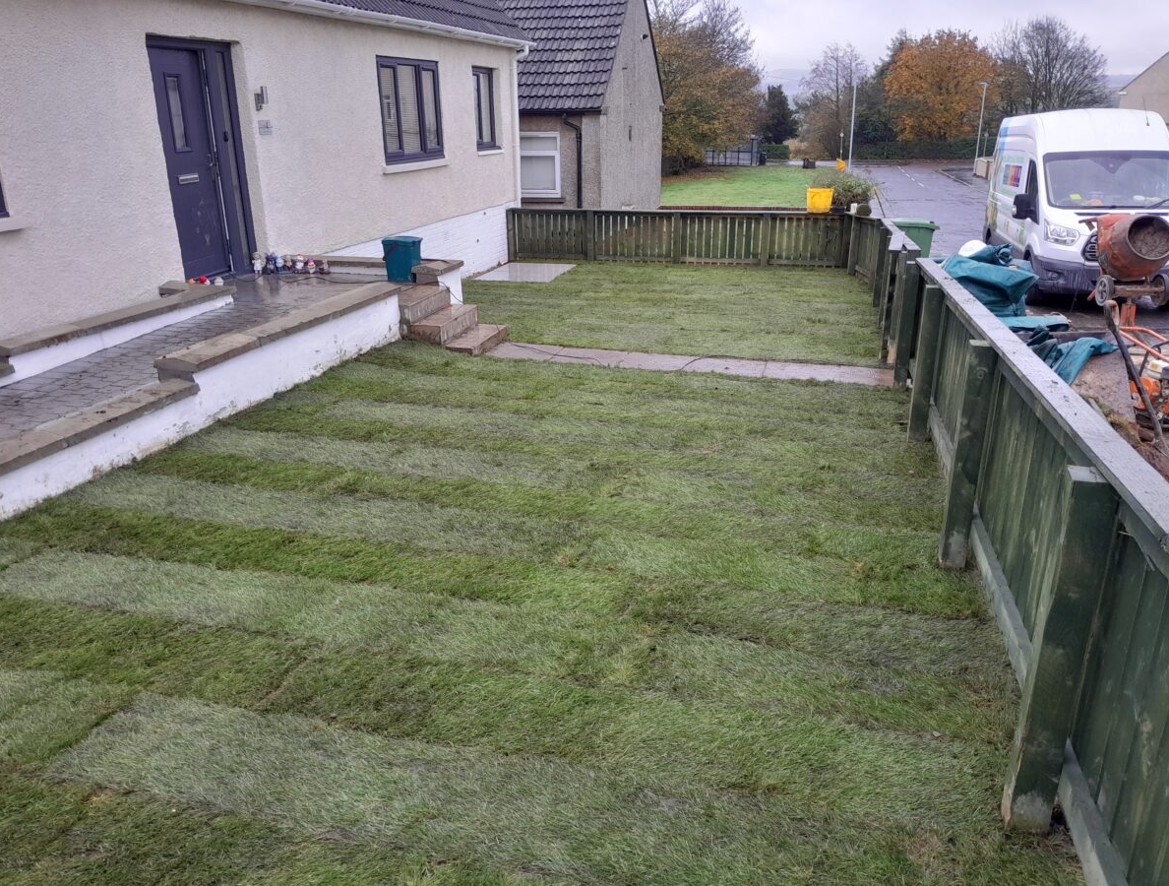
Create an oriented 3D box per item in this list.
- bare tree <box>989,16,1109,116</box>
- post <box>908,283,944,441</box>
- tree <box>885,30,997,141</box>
[{"bbox_3d":[37.636,-28.916,72.727,8.790,10.860,8.090,6,22,17],"label":"bare tree"},{"bbox_3d":[2.069,-0.470,5.374,0.100,0.960,0.100,5,22,14],"label":"post"},{"bbox_3d":[29.953,-29.385,75.176,8.880,10.070,8.170,6,22,17],"label":"tree"}]

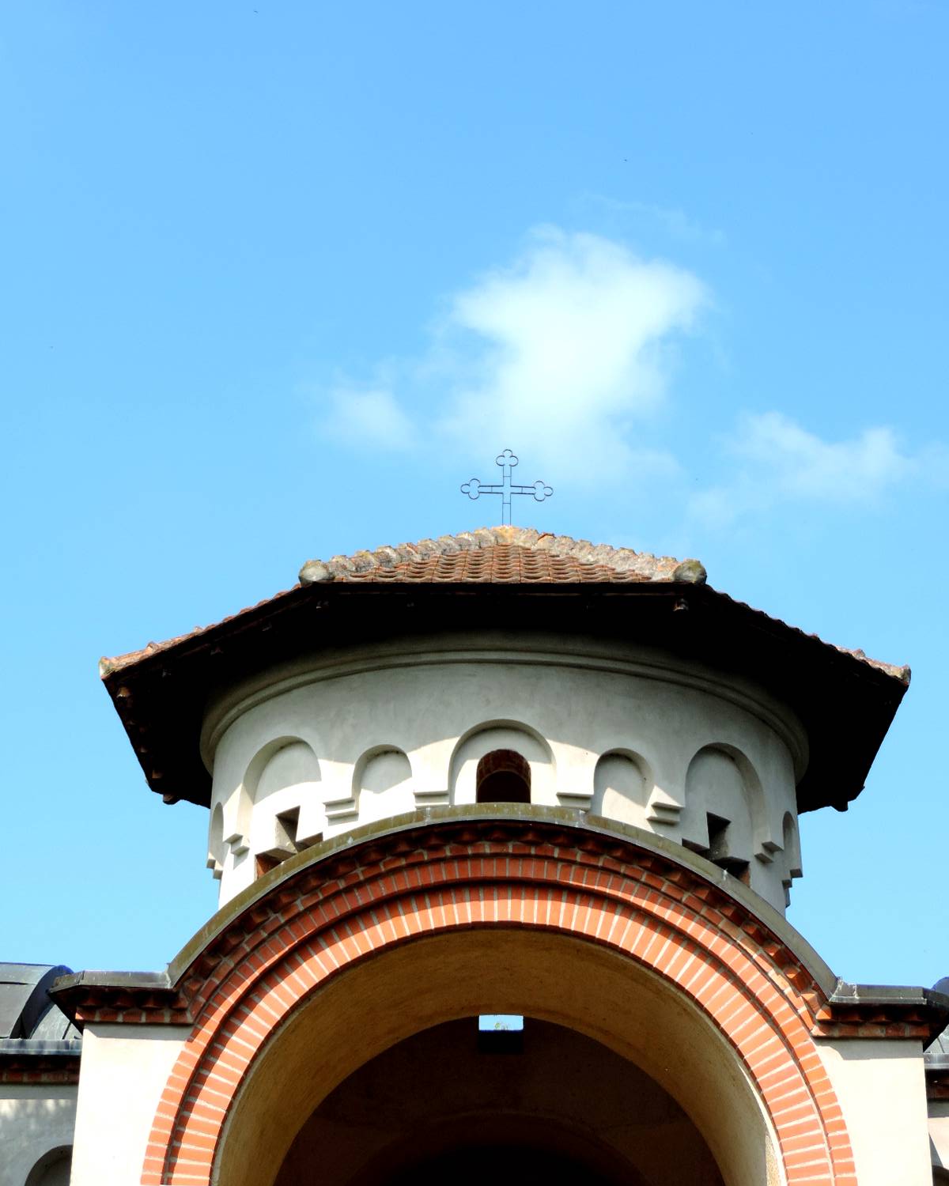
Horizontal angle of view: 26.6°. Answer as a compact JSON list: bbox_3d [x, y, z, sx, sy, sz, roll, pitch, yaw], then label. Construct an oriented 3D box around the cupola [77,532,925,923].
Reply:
[{"bbox_3d":[0.248,1.170,16.759,6.301,3.855,6.301,1,-25,1],"label":"cupola"}]

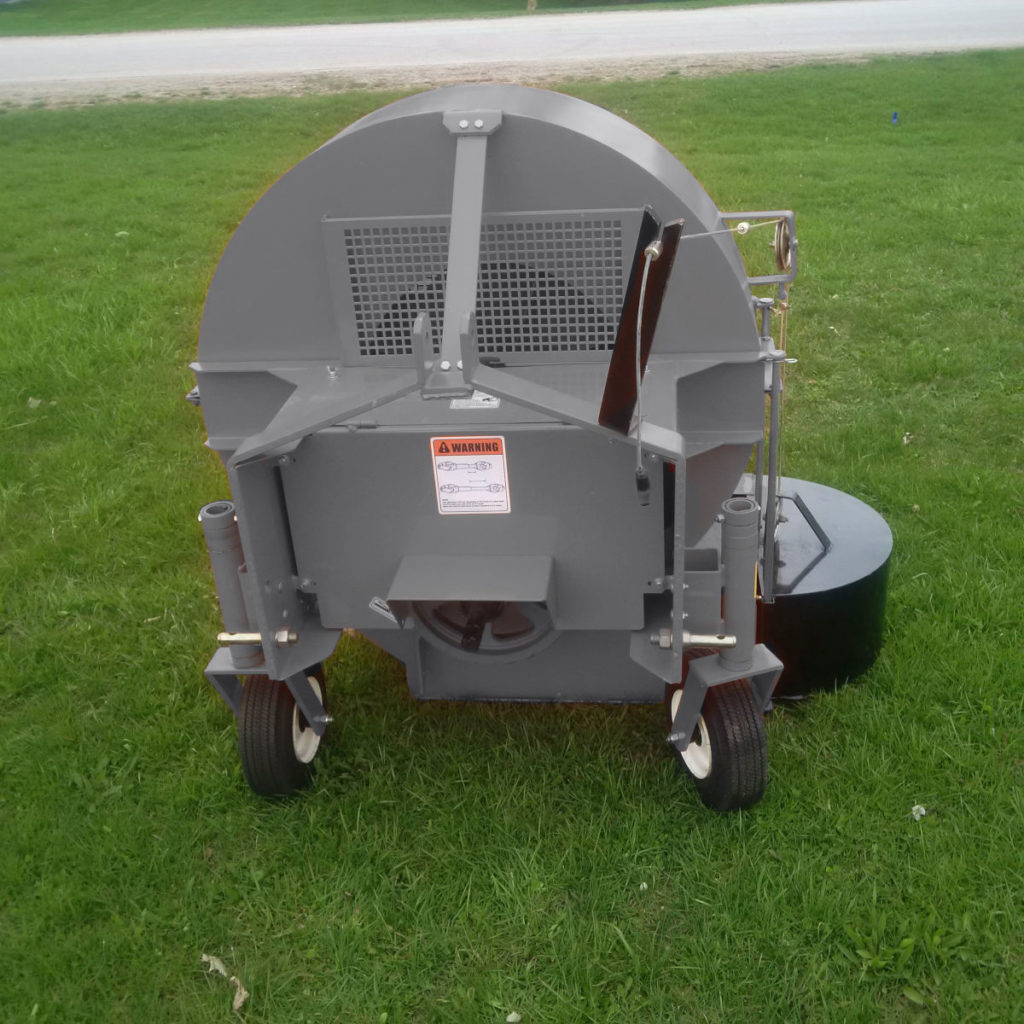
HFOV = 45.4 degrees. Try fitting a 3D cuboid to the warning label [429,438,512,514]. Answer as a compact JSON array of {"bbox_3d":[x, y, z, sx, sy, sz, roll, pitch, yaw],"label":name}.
[{"bbox_3d":[-0.069,-0.061,2.090,0.127,0.146,0.002,0,27,8],"label":"warning label"}]

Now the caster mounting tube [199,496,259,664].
[{"bbox_3d":[-0.500,0.132,2.196,0.062,0.310,0.062,0,27,8],"label":"caster mounting tube"}]

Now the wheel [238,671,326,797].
[{"bbox_3d":[-0.453,0.416,2.459,0.092,0.302,0.302,0,27,9],"label":"wheel"}]

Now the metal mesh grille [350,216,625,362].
[{"bbox_3d":[-0.048,-0.410,2.264,0.530,0.265,0.012,0,27,8],"label":"metal mesh grille"}]

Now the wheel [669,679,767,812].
[{"bbox_3d":[0.387,0.414,2.334,0.092,0.302,0.302,-11,28,-14],"label":"wheel"}]

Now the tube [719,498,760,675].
[{"bbox_3d":[0.386,0.129,2.075,0.062,0.310,0.062,0,27,8],"label":"tube"}]

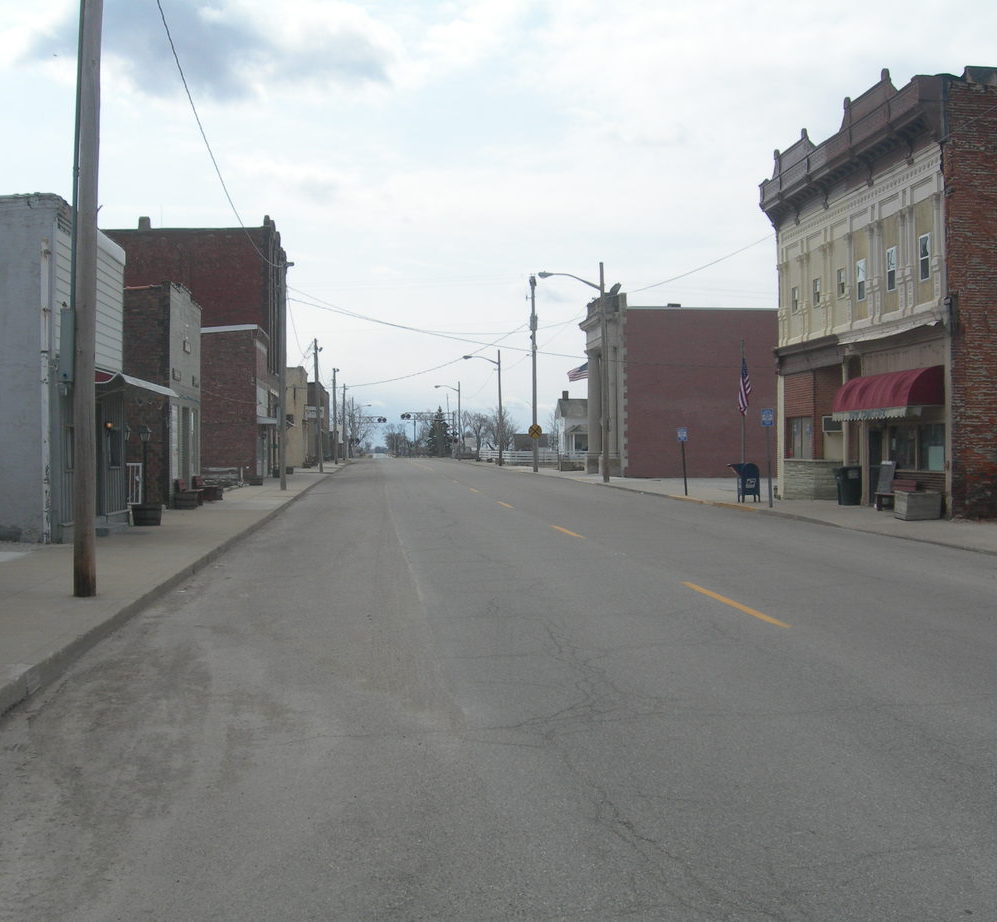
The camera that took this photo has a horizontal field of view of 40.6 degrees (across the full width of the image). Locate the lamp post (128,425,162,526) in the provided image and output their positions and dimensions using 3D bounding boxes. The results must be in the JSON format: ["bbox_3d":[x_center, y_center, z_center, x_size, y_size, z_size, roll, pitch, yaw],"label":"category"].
[{"bbox_3d":[-7.591,0.291,29.100,0.640,2.150,0.640,0,1,-5],"label":"lamp post"}]

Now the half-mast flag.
[{"bbox_3d":[8.329,-2.529,45.500,0.450,1.950,0.320,0,1,-5],"label":"half-mast flag"}]

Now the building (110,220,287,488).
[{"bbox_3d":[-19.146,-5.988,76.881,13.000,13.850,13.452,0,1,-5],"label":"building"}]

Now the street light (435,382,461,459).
[{"bbox_3d":[-6.512,-5.094,174.000,3.400,10.200,0.400,0,1,-5],"label":"street light"}]

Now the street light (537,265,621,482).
[{"bbox_3d":[3.531,-4.115,63.100,3.400,10.250,0.420,0,1,-5],"label":"street light"}]

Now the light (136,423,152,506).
[{"bbox_3d":[-7.613,0.119,29.100,0.280,1.800,0.280,0,1,-5],"label":"light"}]

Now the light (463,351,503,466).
[{"bbox_3d":[-1.423,-4.669,120.000,3.400,10.250,0.400,0,1,-5],"label":"light"}]

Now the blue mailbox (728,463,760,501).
[{"bbox_3d":[7.505,0.668,41.000,0.950,1.220,0.530,0,1,-5],"label":"blue mailbox"}]

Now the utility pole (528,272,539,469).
[{"bbox_3d":[2.394,-5.935,91.000,0.700,13.300,0.650,0,1,-5],"label":"utility pole"}]

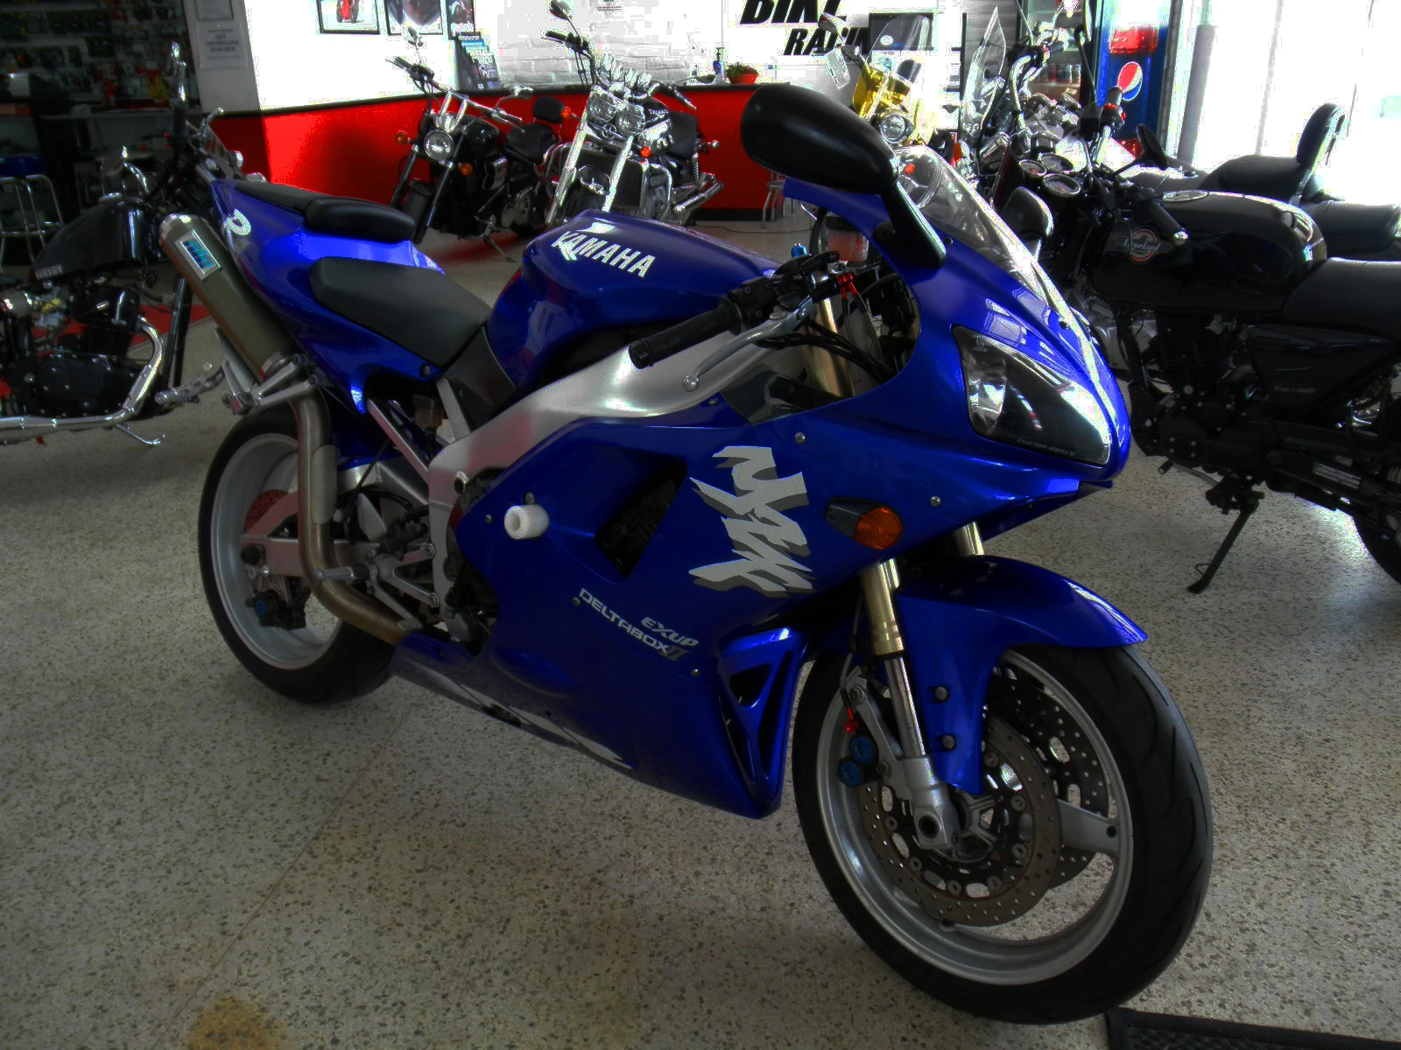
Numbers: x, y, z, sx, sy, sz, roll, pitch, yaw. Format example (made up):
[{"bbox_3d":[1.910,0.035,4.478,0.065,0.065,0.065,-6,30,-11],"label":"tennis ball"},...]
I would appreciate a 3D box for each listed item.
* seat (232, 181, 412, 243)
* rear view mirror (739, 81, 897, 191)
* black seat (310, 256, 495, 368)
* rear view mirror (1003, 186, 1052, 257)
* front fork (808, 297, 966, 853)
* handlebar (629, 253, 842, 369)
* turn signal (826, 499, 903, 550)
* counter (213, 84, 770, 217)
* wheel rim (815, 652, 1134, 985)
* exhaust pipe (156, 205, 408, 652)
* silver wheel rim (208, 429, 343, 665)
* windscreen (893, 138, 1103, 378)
[{"bbox_3d":[-0.707,-0.600,2.170,0.550,0.100,0.210,20,15,32],"label":"seat"},{"bbox_3d":[0.130,-0.432,1.265,0.185,0.105,0.085,0,13,-43],"label":"rear view mirror"},{"bbox_3d":[-0.516,-0.388,2.052,0.480,0.140,0.270,22,16,32],"label":"black seat"},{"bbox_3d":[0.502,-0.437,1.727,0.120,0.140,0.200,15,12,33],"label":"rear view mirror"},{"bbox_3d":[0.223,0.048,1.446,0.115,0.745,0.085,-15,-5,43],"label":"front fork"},{"bbox_3d":[0.044,-0.273,1.435,0.295,0.085,0.090,-25,22,-18],"label":"handlebar"},{"bbox_3d":[0.188,-0.001,1.302,0.095,0.060,0.065,15,12,33],"label":"turn signal"},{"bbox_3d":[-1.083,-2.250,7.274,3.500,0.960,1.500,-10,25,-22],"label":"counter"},{"bbox_3d":[0.371,0.361,1.512,0.465,0.465,0.108,17,16,41],"label":"wheel rim"},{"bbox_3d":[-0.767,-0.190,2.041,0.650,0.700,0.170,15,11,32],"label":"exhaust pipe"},{"bbox_3d":[-0.772,0.048,2.269,0.462,0.462,0.172,15,11,32],"label":"silver wheel rim"},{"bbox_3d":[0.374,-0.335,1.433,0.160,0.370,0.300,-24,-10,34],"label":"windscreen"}]

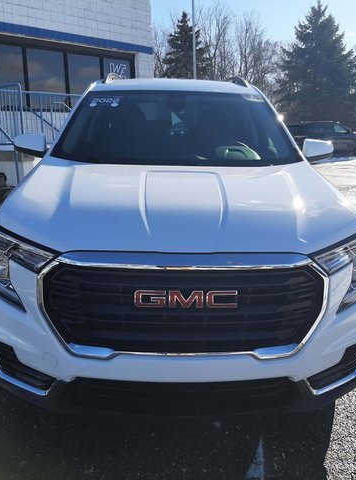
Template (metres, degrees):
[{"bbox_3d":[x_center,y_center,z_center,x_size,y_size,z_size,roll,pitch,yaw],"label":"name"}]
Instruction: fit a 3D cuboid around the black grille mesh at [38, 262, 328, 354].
[{"bbox_3d":[0.026,0.260,1.848,1.090,0.375,0.150,-1,15,-2],"label":"black grille mesh"}]

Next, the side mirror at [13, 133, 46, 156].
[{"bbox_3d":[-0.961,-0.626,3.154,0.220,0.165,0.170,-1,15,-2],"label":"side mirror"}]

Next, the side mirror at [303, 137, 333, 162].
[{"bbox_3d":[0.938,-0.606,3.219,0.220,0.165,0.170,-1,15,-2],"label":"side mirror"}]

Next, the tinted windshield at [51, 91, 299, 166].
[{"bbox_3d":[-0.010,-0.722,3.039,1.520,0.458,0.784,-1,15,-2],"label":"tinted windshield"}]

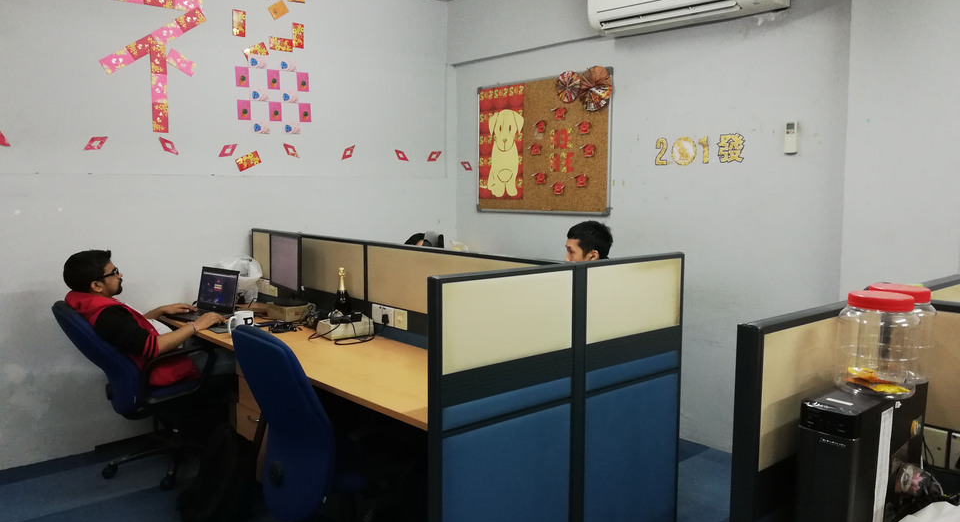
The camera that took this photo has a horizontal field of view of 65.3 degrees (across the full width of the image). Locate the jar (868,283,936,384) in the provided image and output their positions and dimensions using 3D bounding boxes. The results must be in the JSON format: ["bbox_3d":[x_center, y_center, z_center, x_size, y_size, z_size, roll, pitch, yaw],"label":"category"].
[{"bbox_3d":[0.928,0.158,1.674,0.154,0.202,0.154,-5,7,-41],"label":"jar"}]

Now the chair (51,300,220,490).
[{"bbox_3d":[-1.669,0.619,3.806,0.810,0.910,0.650,-4,7,-33],"label":"chair"}]

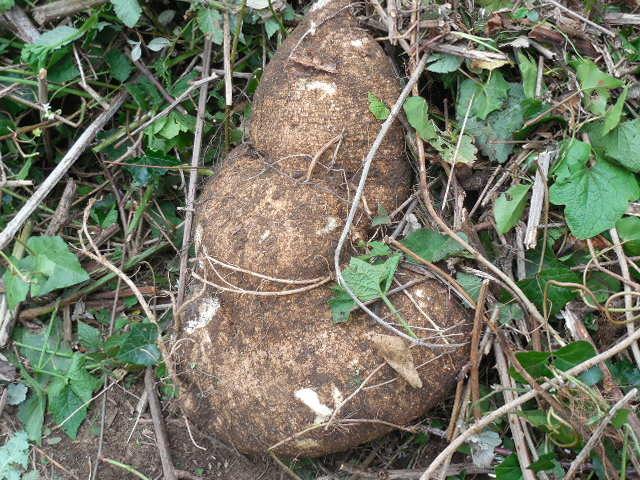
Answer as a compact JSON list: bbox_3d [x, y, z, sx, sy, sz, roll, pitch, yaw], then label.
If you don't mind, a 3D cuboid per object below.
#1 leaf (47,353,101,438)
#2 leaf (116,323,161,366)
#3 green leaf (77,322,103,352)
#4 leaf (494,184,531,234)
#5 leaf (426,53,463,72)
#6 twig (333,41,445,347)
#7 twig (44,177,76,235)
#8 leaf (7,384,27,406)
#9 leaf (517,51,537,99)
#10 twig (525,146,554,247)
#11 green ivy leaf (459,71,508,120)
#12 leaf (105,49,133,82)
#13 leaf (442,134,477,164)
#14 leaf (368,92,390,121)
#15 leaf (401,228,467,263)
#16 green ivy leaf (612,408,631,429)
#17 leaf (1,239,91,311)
[{"bbox_3d":[-0.247,0.156,1.129,0.052,0.022,0.089,-7,66,-3],"label":"leaf"},{"bbox_3d":[-0.167,0.096,1.039,0.042,0.016,0.045,11,64,6],"label":"leaf"},{"bbox_3d":[-0.216,0.091,1.058,0.026,0.009,0.032,-18,65,-9],"label":"green leaf"},{"bbox_3d":[0.184,-0.029,1.078,0.031,0.014,0.054,24,66,-3],"label":"leaf"},{"bbox_3d":[0.128,-0.182,1.156,0.038,0.009,0.026,-3,53,-2],"label":"leaf"},{"bbox_3d":[0.062,-0.042,1.024,0.100,0.050,0.311,0,63,0],"label":"twig"},{"bbox_3d":[-0.255,-0.032,1.107,0.012,0.014,0.071,17,61,9],"label":"twig"},{"bbox_3d":[-0.280,0.142,1.039,0.018,0.006,0.025,10,67,4],"label":"leaf"},{"bbox_3d":[0.244,-0.196,1.334,0.028,0.015,0.066,6,64,-23],"label":"leaf"},{"bbox_3d":[0.243,-0.046,1.247,0.014,0.014,0.127,12,64,6],"label":"twig"},{"bbox_3d":[0.192,-0.169,1.318,0.061,0.018,0.067,3,66,1],"label":"green ivy leaf"},{"bbox_3d":[-0.243,-0.210,1.361,0.032,0.012,0.049,-17,67,-7],"label":"leaf"},{"bbox_3d":[0.137,-0.090,1.117,0.038,0.011,0.031,22,68,9],"label":"leaf"},{"bbox_3d":[0.065,-0.146,1.230,0.022,0.008,0.032,-27,80,-26],"label":"leaf"},{"bbox_3d":[0.118,0.006,1.177,0.069,0.018,0.039,-2,60,-1],"label":"leaf"},{"bbox_3d":[0.273,0.161,1.019,0.016,0.007,0.021,-14,67,-6],"label":"green ivy leaf"},{"bbox_3d":[-0.287,0.035,1.179,0.087,0.025,0.081,-6,65,-3],"label":"leaf"}]

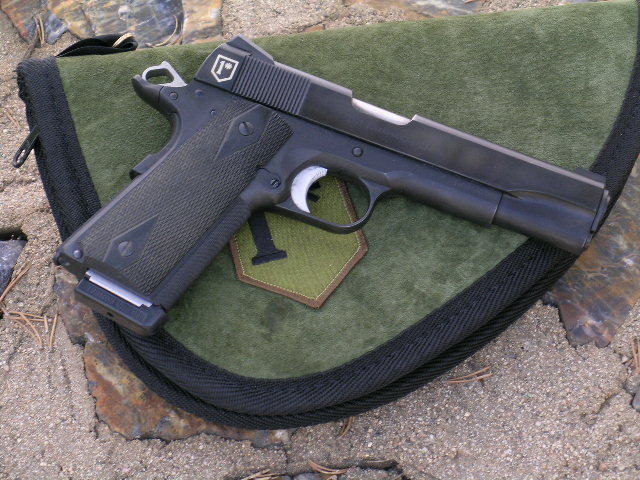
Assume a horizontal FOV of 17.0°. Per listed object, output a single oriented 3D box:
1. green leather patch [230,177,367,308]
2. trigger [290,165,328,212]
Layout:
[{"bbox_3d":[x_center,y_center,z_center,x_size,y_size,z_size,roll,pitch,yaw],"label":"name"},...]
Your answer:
[{"bbox_3d":[-0.011,-0.003,0.954,0.059,0.003,0.076,-14,67,-8],"label":"green leather patch"},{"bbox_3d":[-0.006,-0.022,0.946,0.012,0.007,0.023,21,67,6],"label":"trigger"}]

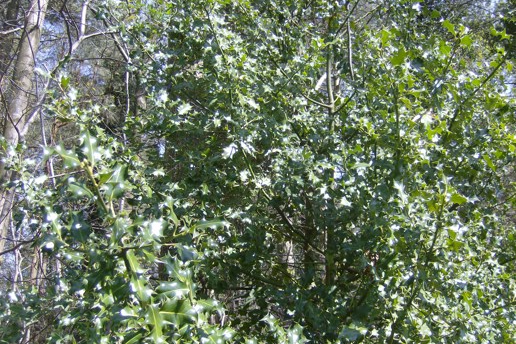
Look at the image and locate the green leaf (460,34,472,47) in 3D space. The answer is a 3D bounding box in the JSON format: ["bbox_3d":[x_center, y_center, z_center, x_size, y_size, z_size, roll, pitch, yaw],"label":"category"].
[{"bbox_3d":[0.873,-0.551,2.250,0.052,0.042,0.012,-6,32,11],"label":"green leaf"}]

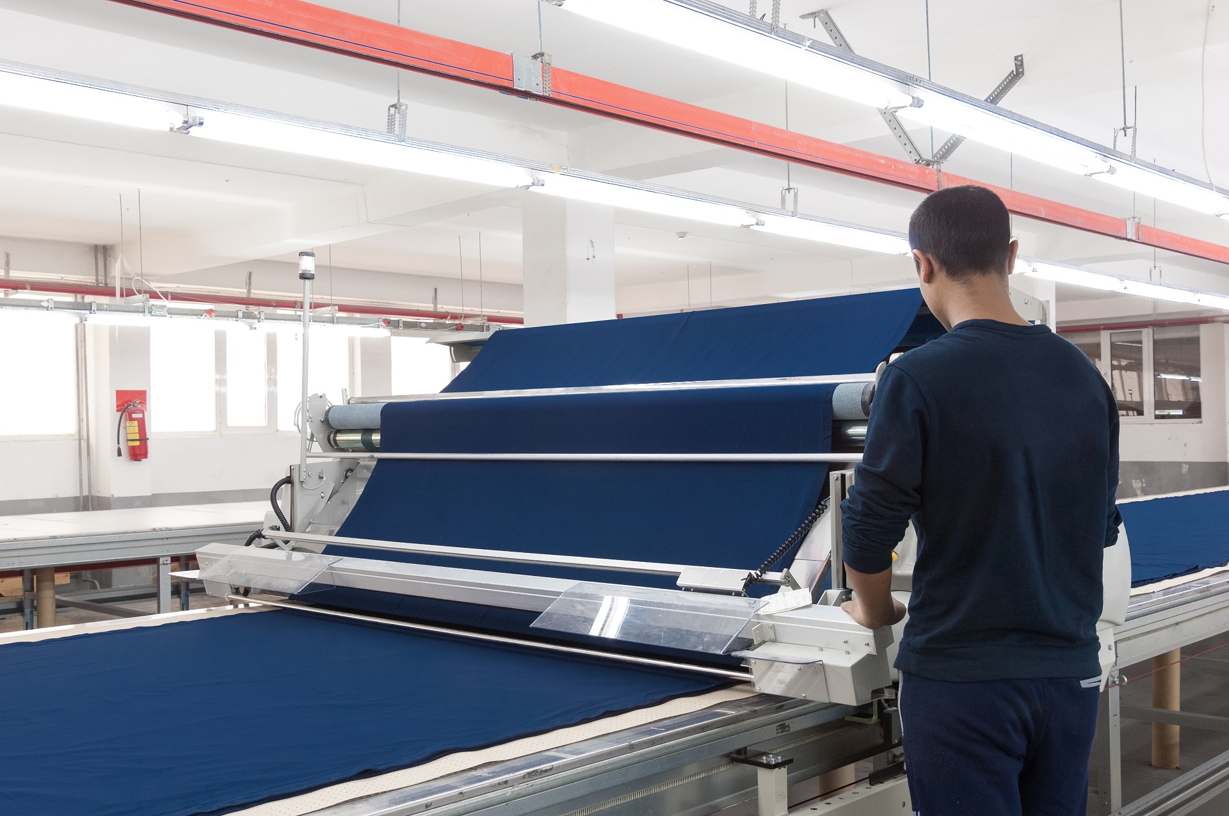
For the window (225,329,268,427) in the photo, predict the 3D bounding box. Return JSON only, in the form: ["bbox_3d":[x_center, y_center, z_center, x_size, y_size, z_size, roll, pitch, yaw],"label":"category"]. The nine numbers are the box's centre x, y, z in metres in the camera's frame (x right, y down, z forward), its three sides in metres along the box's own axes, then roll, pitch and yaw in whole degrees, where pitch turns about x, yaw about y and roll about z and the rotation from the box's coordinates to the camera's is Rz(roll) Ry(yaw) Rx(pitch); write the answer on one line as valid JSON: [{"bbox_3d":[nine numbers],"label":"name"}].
[{"bbox_3d":[-3.372,-0.280,11.270,0.427,0.913,0.090,0,-1,-45],"label":"window"}]

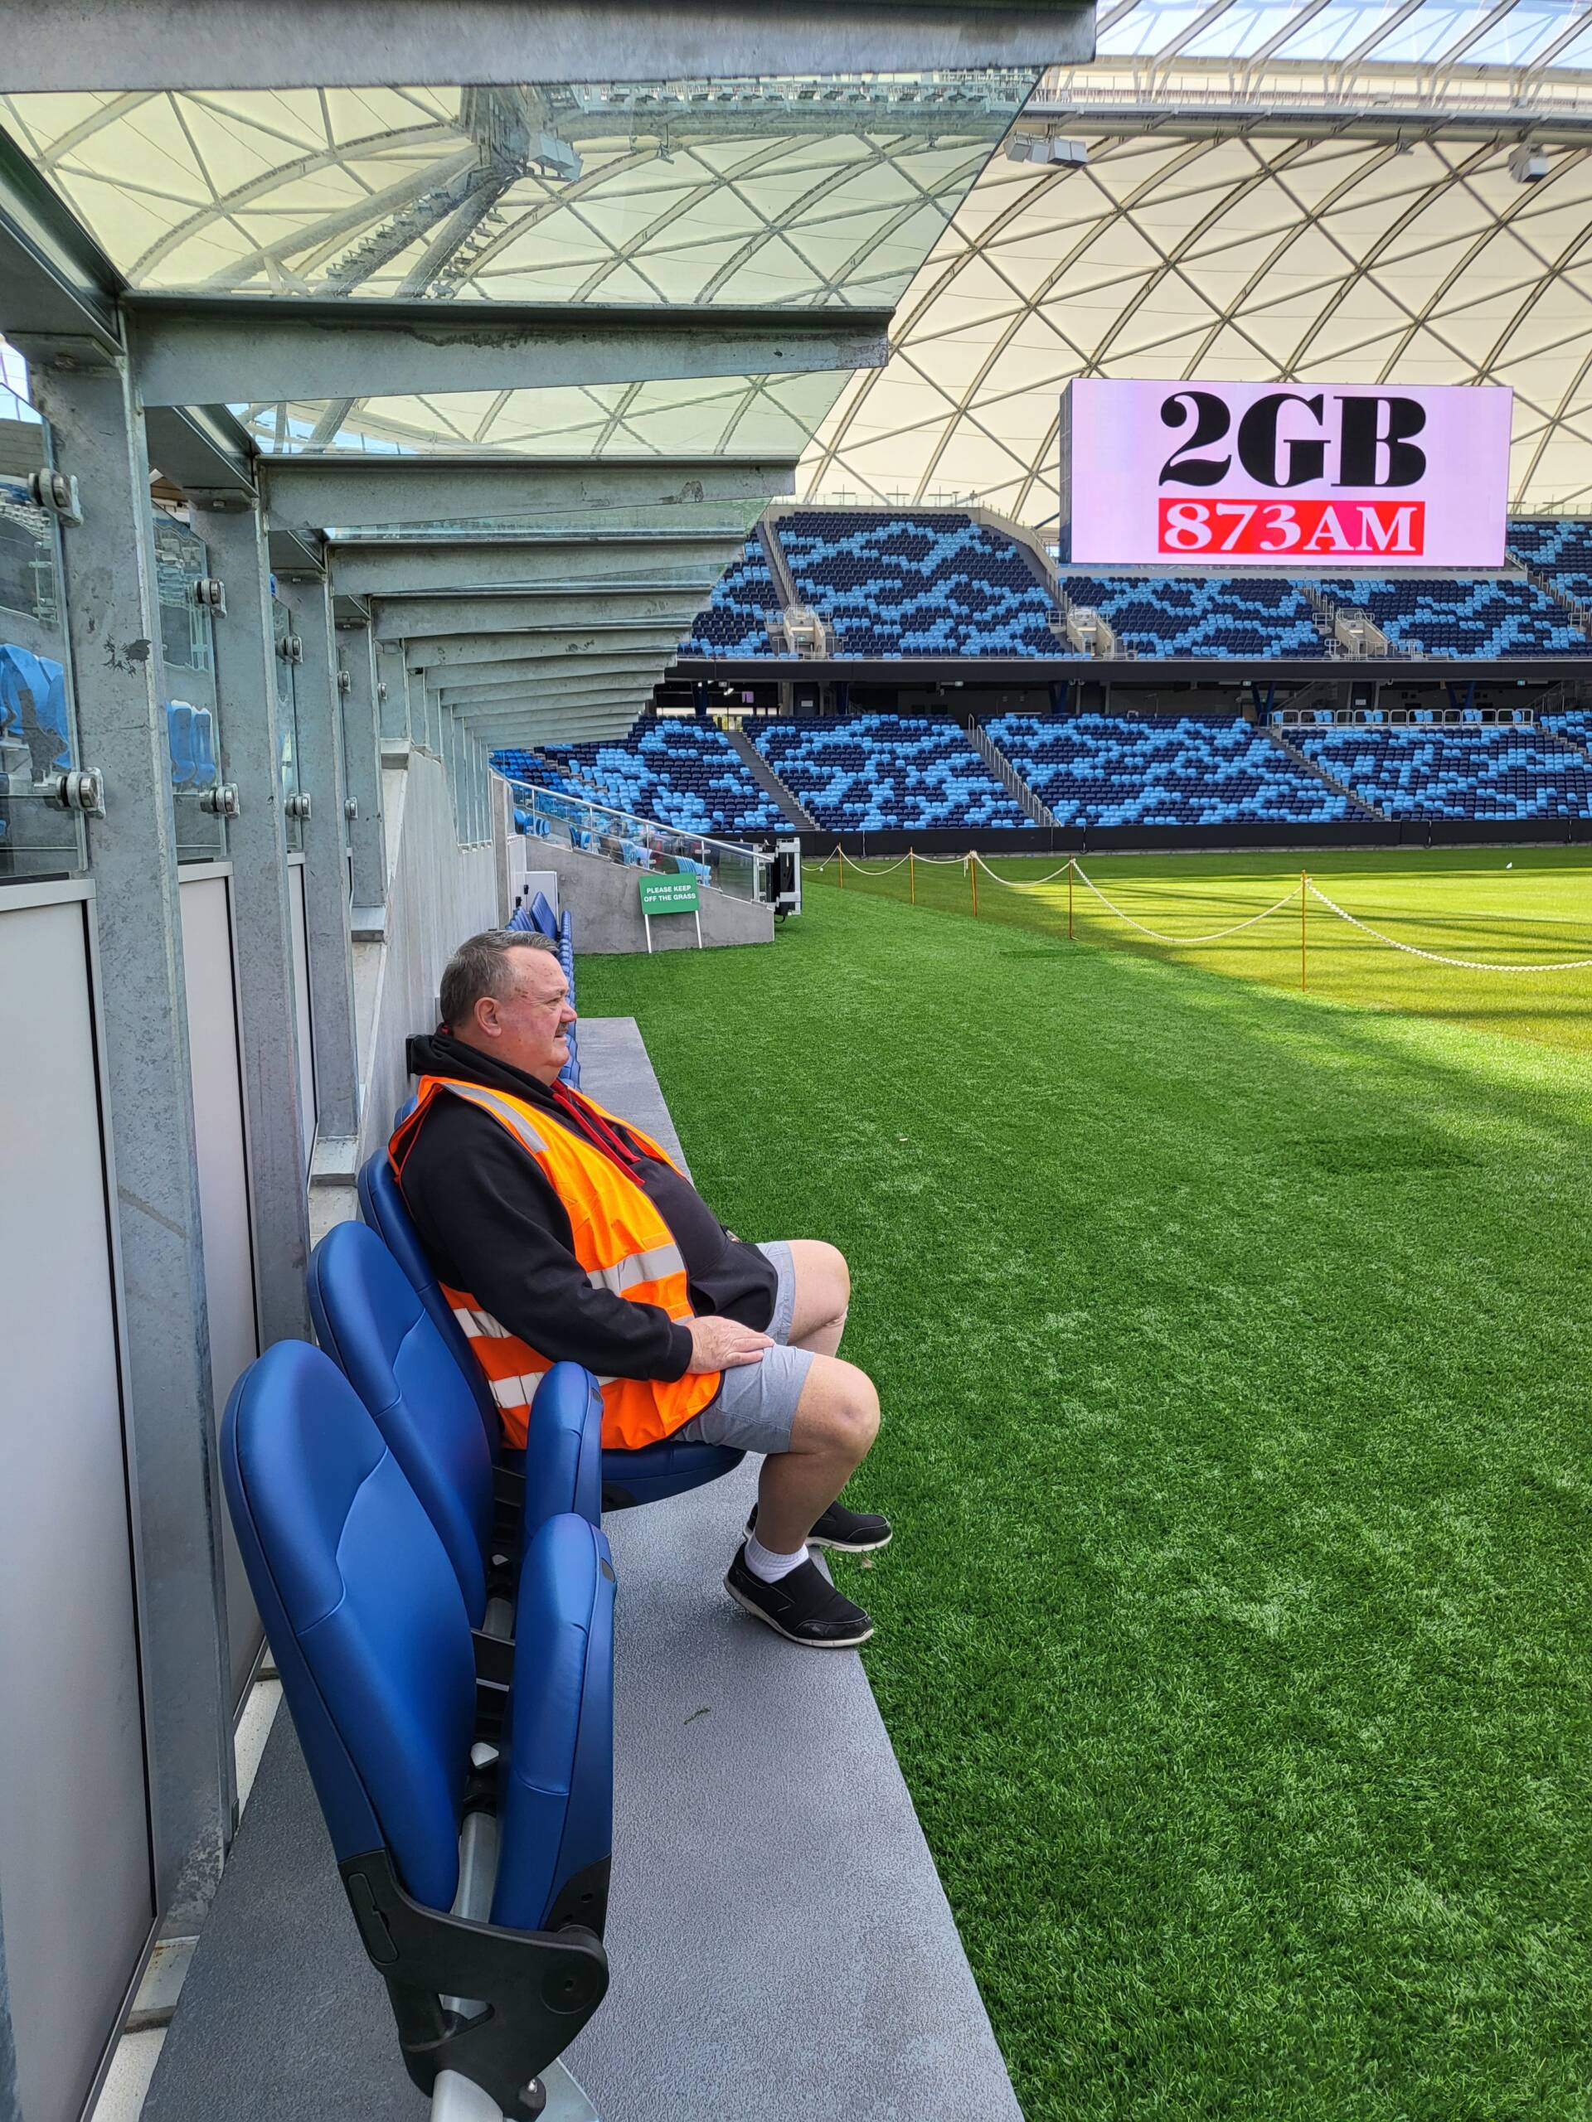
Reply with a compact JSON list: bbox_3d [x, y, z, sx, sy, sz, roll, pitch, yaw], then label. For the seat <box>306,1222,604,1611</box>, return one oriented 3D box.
[{"bbox_3d":[-0.489,0.645,2.400,0.420,0.825,0.500,-2,9,-8],"label":"seat"}]

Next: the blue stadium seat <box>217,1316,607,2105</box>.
[{"bbox_3d":[-0.415,0.721,1.888,0.420,0.825,0.500,-2,9,-8],"label":"blue stadium seat"}]

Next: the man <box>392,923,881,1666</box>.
[{"bbox_3d":[-0.256,0.387,2.941,0.860,1.270,0.580,-2,9,-8],"label":"man"}]

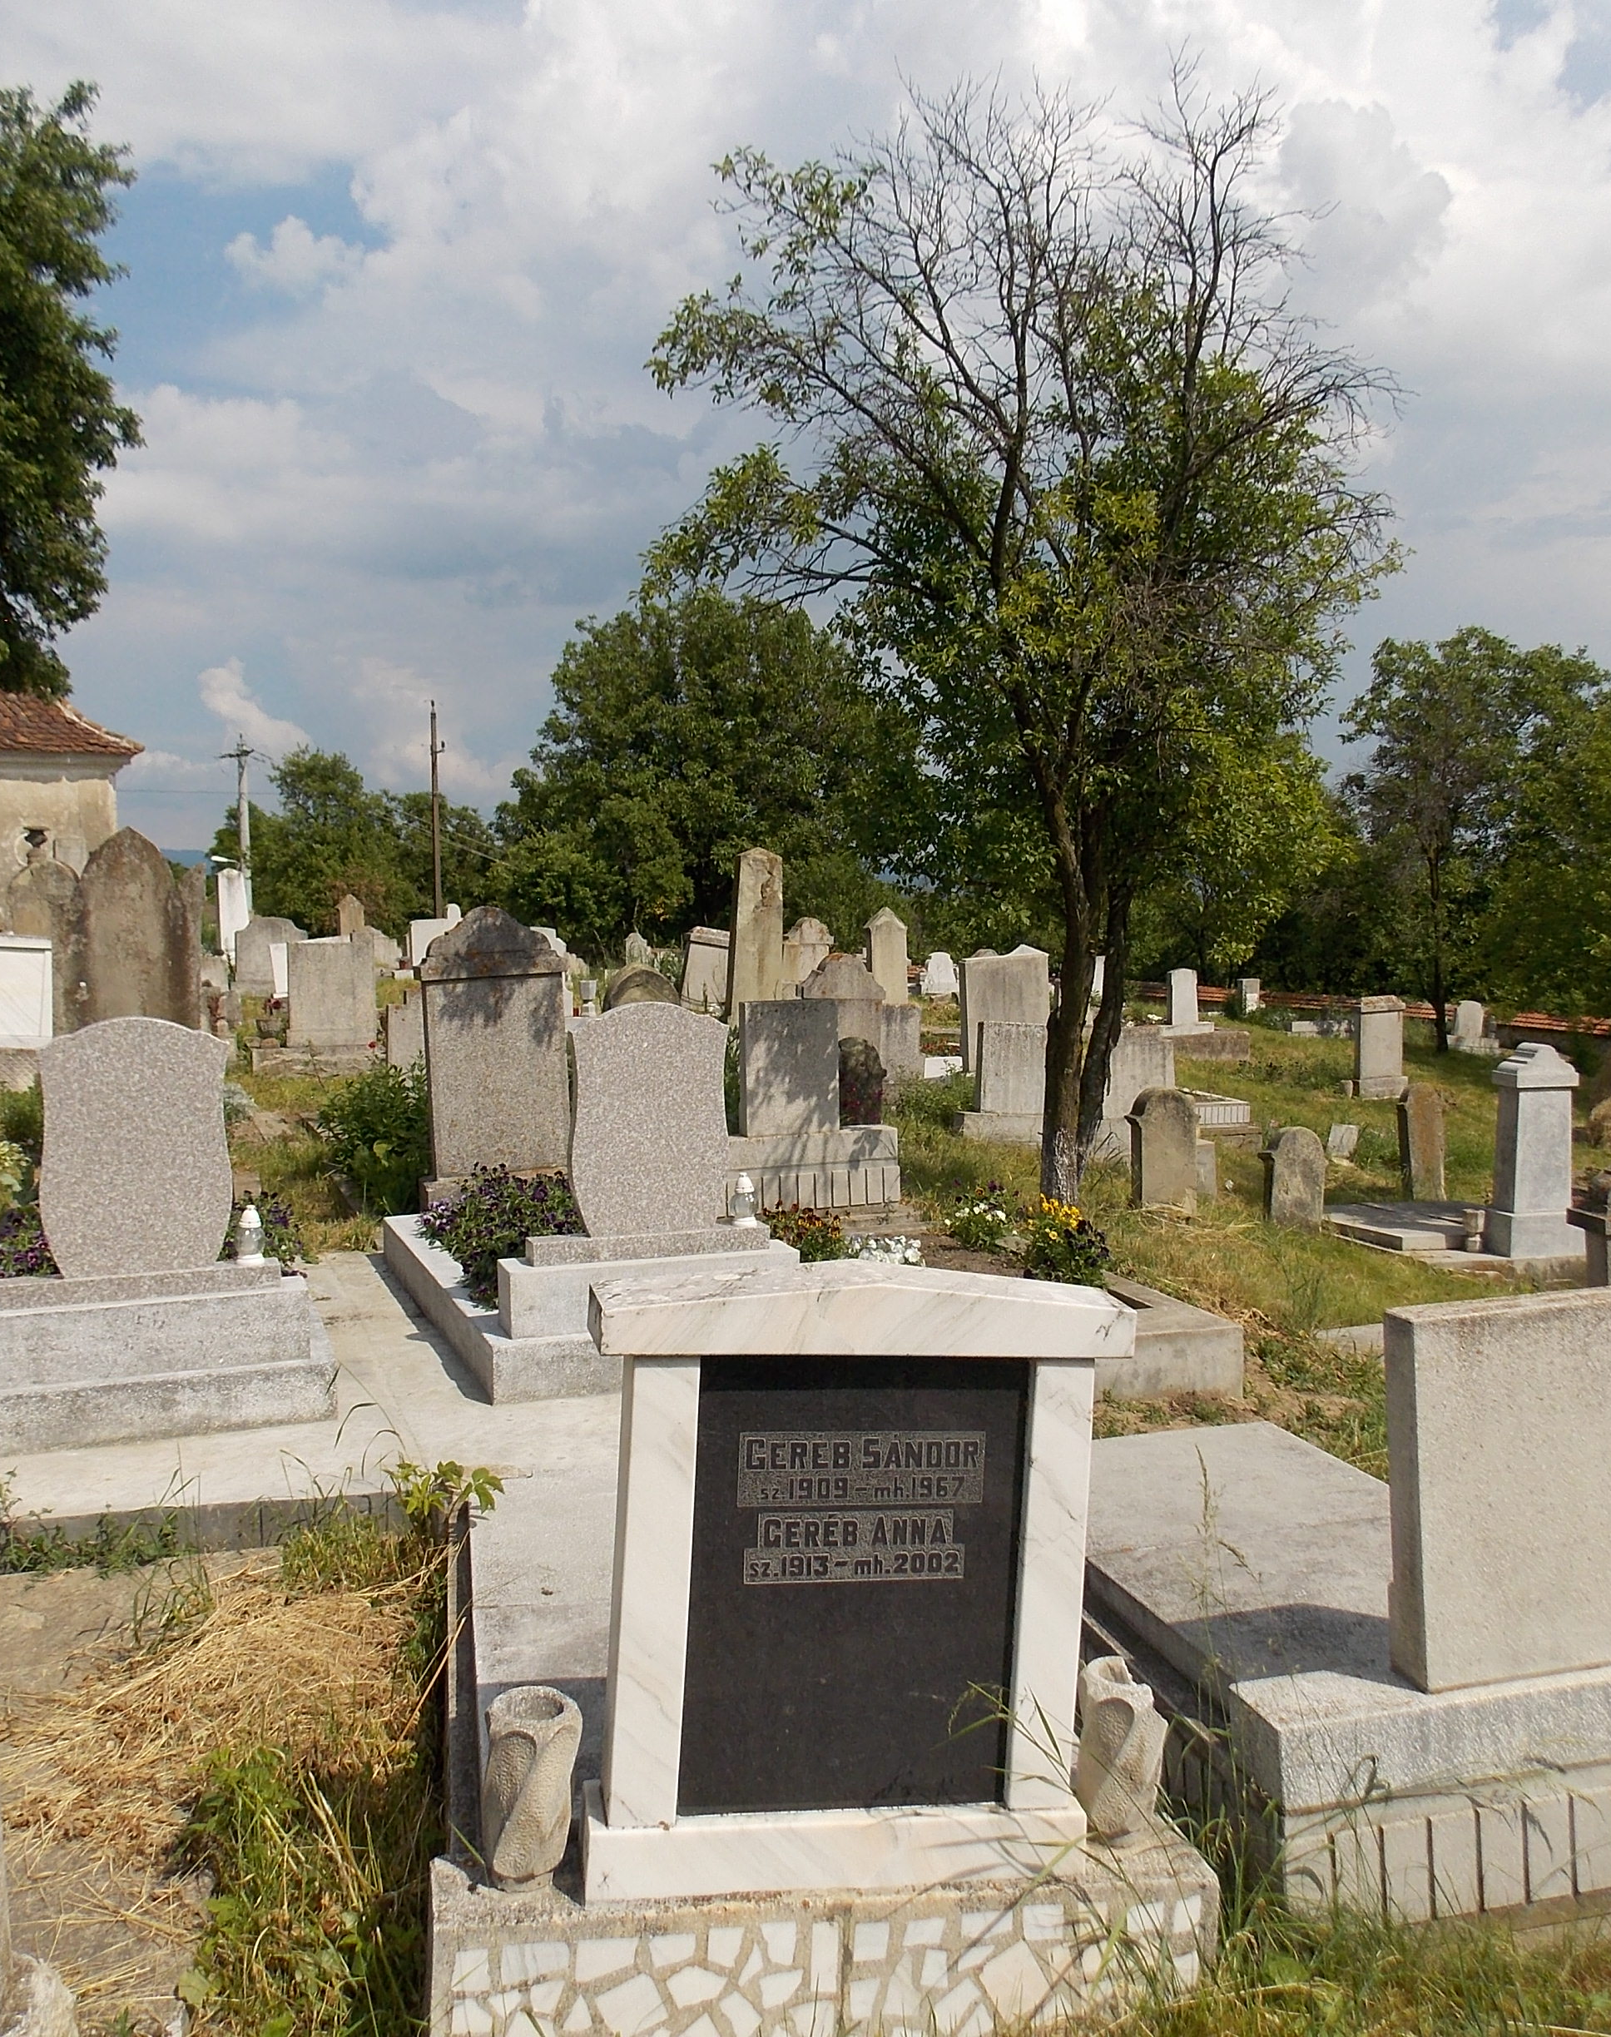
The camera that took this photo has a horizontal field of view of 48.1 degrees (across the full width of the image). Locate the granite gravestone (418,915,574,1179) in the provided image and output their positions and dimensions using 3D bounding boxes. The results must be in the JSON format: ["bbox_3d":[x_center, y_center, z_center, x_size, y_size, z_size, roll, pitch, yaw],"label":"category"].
[{"bbox_3d":[-1.342,0.116,7.900,0.640,1.190,0.170,-3,3,-15],"label":"granite gravestone"}]

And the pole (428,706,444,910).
[{"bbox_3d":[-10.843,-5.702,53.000,0.420,7.300,0.350,0,5,0],"label":"pole"}]

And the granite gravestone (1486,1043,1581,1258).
[{"bbox_3d":[4.213,0.764,10.400,0.480,1.270,0.290,-1,5,-9],"label":"granite gravestone"}]

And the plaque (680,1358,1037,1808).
[{"bbox_3d":[0.064,0.739,2.350,0.440,0.590,0.030,2,2,-12],"label":"plaque"}]

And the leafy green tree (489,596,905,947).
[{"bbox_3d":[-2.402,-5.738,43.000,9.900,8.800,9.200,0,5,0],"label":"leafy green tree"}]

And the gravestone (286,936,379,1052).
[{"bbox_3d":[-3.356,-0.173,12.800,0.600,0.760,0.150,-3,3,-14],"label":"gravestone"}]

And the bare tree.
[{"bbox_3d":[1.145,-2.039,9.500,3.850,5.950,3.700,-2,3,0],"label":"bare tree"}]

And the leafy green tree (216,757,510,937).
[{"bbox_3d":[-14.175,-5.328,57.000,9.200,6.100,7.500,0,5,0],"label":"leafy green tree"}]

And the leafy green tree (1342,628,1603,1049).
[{"bbox_3d":[11.390,-3.080,31.000,4.300,7.200,4.200,-2,3,0],"label":"leafy green tree"}]

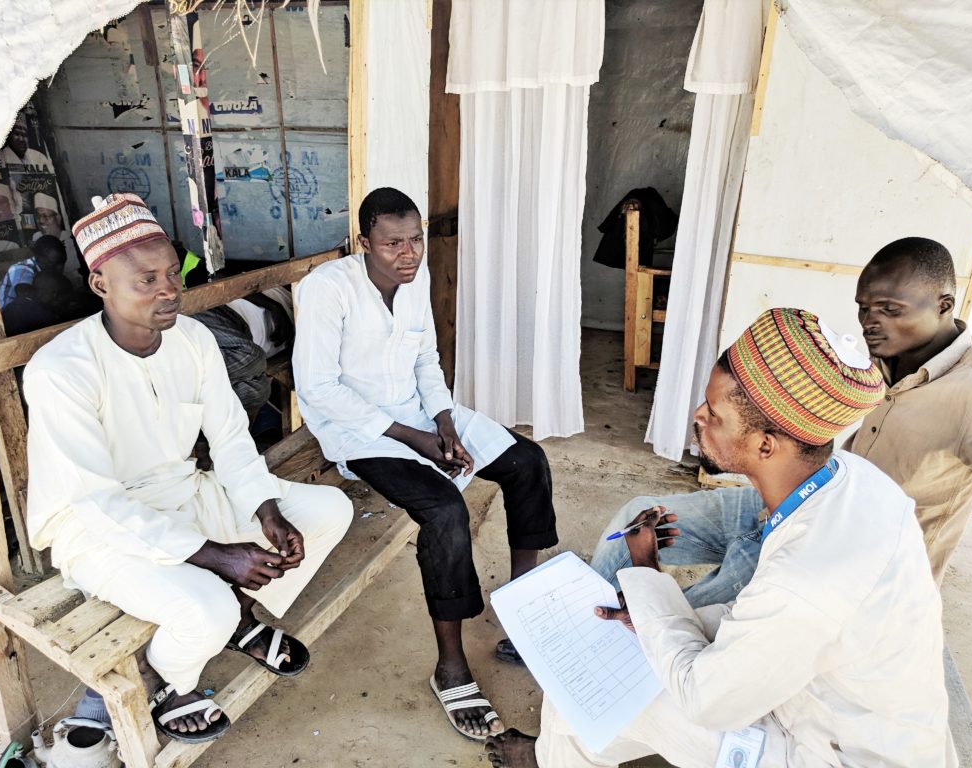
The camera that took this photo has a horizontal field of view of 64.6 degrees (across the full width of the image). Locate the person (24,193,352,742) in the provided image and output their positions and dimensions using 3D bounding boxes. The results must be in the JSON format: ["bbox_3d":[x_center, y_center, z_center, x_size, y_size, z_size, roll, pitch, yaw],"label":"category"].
[{"bbox_3d":[-0.626,0.164,1.699,0.680,1.130,0.630,12,24,24],"label":"person"}]

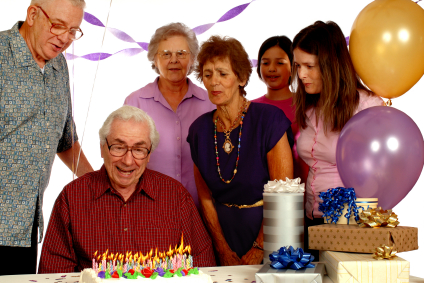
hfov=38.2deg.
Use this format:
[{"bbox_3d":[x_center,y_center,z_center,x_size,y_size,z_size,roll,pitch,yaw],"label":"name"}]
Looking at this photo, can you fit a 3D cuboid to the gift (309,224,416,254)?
[{"bbox_3d":[0.484,0.303,1.945,0.271,0.068,0.232,-3,-5,36],"label":"gift"}]

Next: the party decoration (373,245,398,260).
[{"bbox_3d":[0.471,0.298,1.660,0.065,0.040,0.065,0,-4,0],"label":"party decoration"}]

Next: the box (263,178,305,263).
[{"bbox_3d":[0.219,0.254,1.860,0.127,0.282,0.127,0,-4,0],"label":"box"}]

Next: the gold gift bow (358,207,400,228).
[{"bbox_3d":[0.517,0.234,1.900,0.113,0.062,0.113,0,-4,0],"label":"gold gift bow"}]

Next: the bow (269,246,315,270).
[{"bbox_3d":[0.207,0.312,1.640,0.114,0.058,0.114,0,-4,0],"label":"bow"}]

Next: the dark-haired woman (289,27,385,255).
[{"bbox_3d":[0.455,0.363,2.240,0.440,1.590,0.400,-3,-5,37],"label":"dark-haired woman"}]

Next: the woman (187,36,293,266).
[{"bbox_3d":[0.102,0.384,2.270,0.420,1.560,0.350,-1,-4,20],"label":"woman"}]

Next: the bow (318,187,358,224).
[{"bbox_3d":[0.397,0.201,1.920,0.126,0.120,0.105,0,-4,6],"label":"bow"}]

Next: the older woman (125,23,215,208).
[{"bbox_3d":[-0.168,0.339,2.580,0.450,1.680,0.300,0,-4,-7],"label":"older woman"}]

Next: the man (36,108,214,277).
[{"bbox_3d":[-0.265,0.505,1.900,0.580,1.250,0.680,0,-4,-3],"label":"man"}]

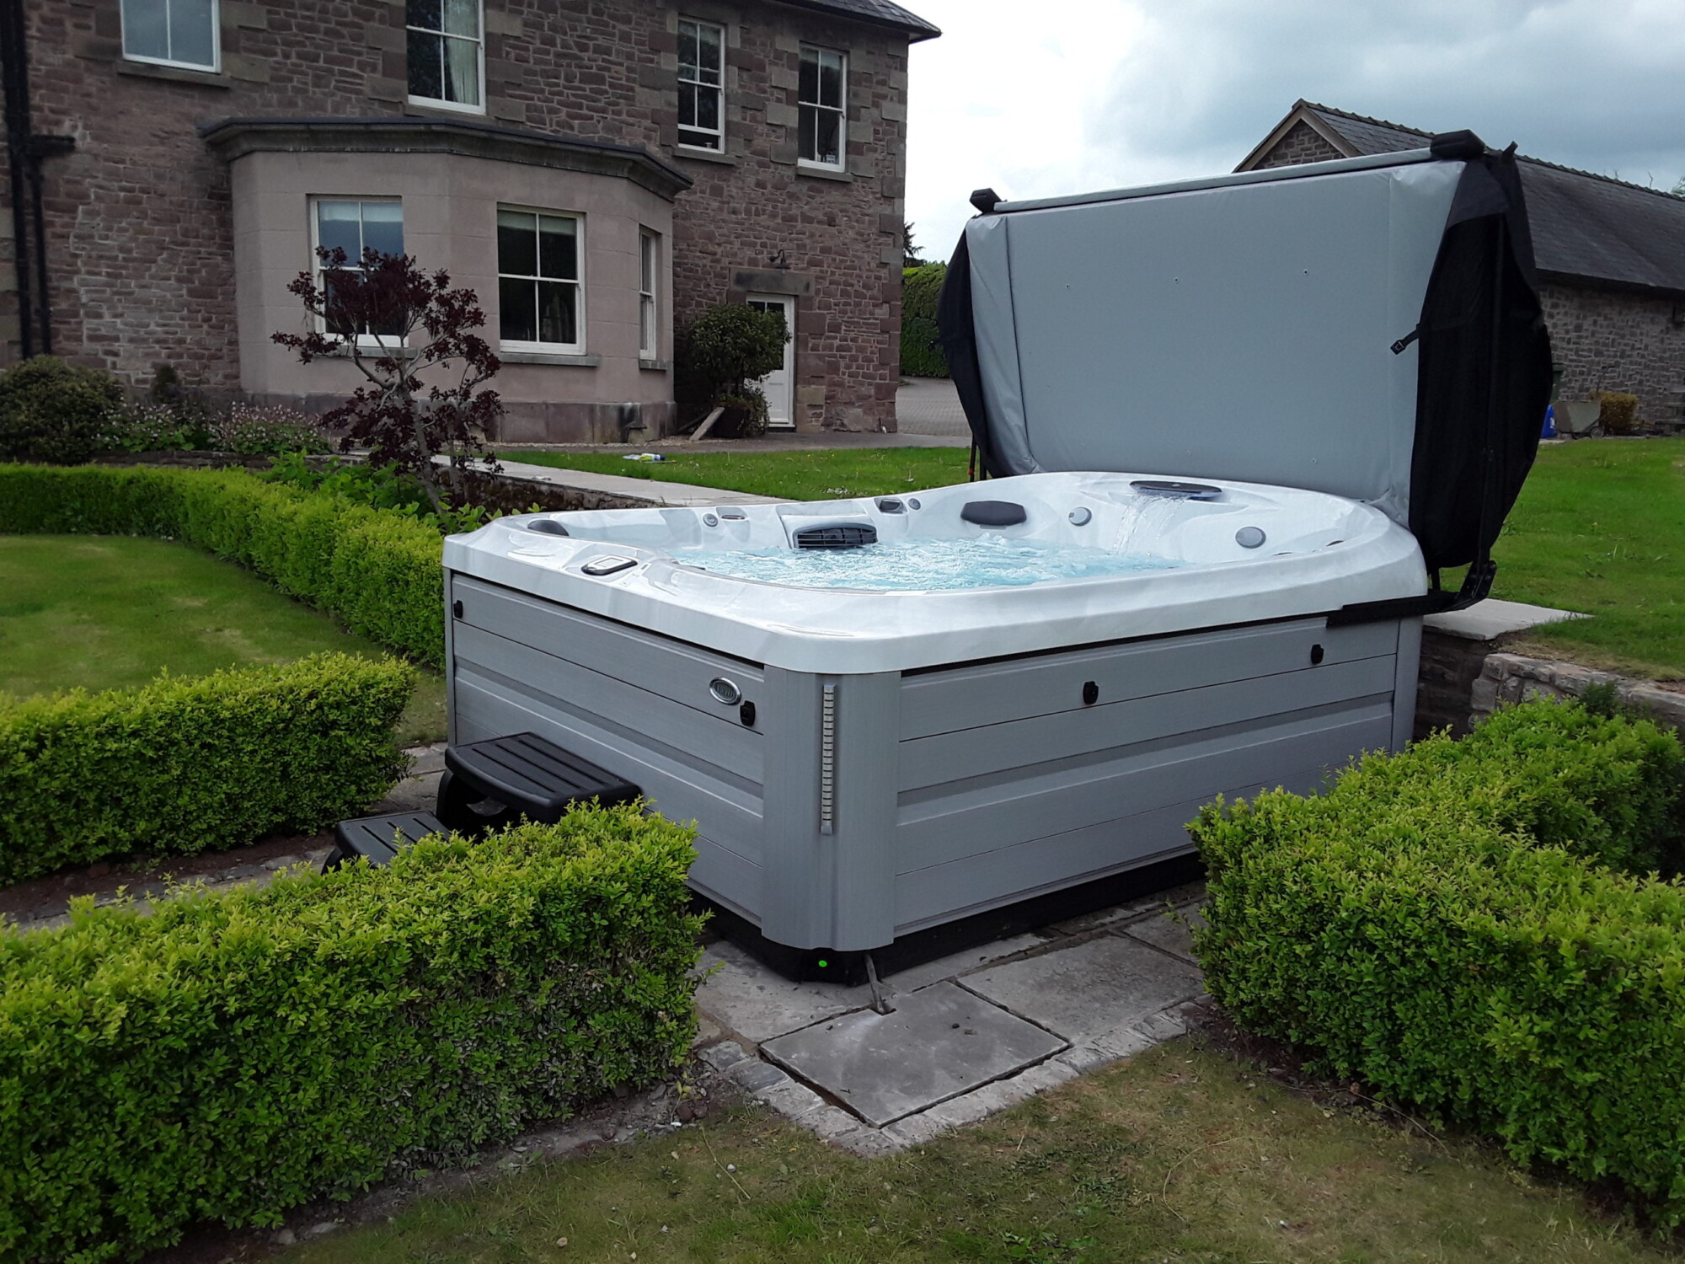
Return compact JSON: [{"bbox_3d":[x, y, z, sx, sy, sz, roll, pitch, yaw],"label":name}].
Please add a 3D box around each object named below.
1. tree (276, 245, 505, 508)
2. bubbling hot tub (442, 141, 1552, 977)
[{"bbox_3d":[-3.500,-1.857,10.100,1.750,2.200,1.600,1,10,0],"label":"tree"},{"bbox_3d":[0.408,-0.535,4.391,2.916,2.138,2.389,-6,12,-37],"label":"bubbling hot tub"}]

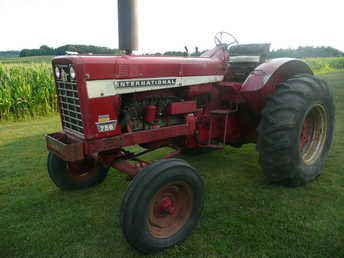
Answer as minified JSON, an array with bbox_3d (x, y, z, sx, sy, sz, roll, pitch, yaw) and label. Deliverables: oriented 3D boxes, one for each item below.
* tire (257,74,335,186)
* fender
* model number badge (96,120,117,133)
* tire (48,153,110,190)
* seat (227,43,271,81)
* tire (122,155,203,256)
[{"bbox_3d":[1.795,0.042,3.905,1.559,1.559,0.474,-11,16,-41],"label":"tire"},{"bbox_3d":[1.591,-0.613,3.940,1.740,0.780,0.300,-11,16,-41],"label":"fender"},{"bbox_3d":[-0.613,-0.017,2.653,0.207,0.100,0.020,-11,16,-41],"label":"model number badge"},{"bbox_3d":[-1.239,0.420,3.800,0.860,0.860,0.207,-11,13,-40],"label":"tire"},{"bbox_3d":[1.253,-1.095,4.530,0.500,0.520,0.550,-11,16,-41],"label":"seat"},{"bbox_3d":[-0.051,0.693,2.495,0.860,0.860,0.207,-10,18,-39],"label":"tire"}]

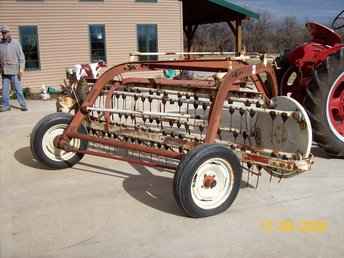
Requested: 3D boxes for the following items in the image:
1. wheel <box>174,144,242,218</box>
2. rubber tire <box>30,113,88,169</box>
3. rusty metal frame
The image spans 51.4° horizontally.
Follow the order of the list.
[{"bbox_3d":[0.321,0.452,3.085,0.655,0.655,0.163,-7,16,-29],"label":"wheel"},{"bbox_3d":[-1.301,0.147,4.180,0.655,0.655,0.163,-7,16,-31],"label":"rubber tire"},{"bbox_3d":[-0.099,-0.257,4.075,2.100,1.050,1.400,13,18,39],"label":"rusty metal frame"}]

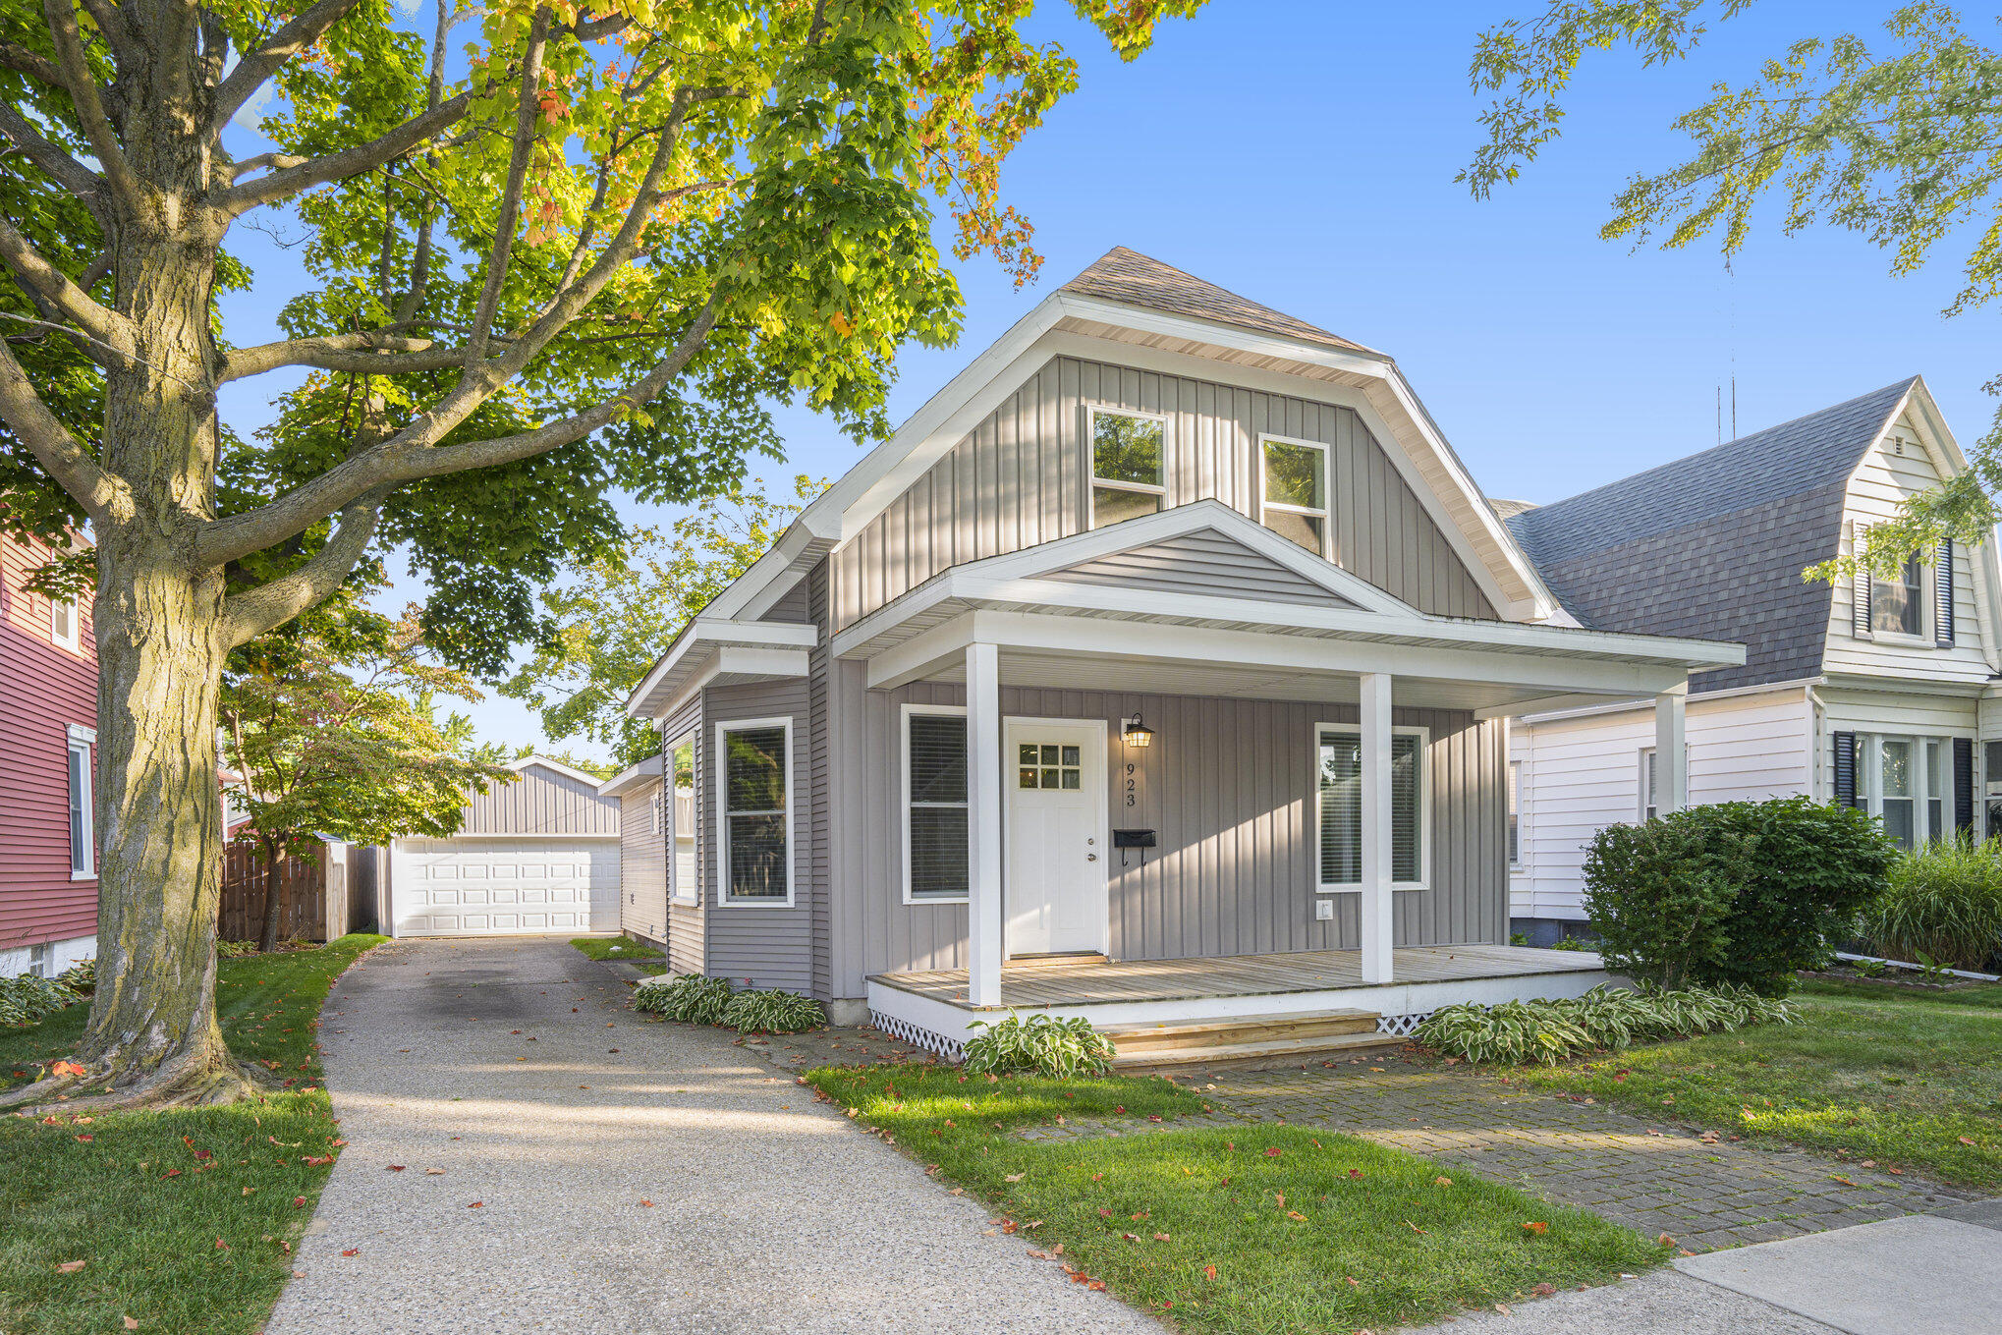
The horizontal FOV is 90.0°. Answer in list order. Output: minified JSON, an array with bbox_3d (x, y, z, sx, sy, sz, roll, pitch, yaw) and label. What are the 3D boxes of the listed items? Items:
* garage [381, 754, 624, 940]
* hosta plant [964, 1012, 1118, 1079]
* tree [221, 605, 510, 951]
[{"bbox_3d":[-10.600,4.200,24.700,6.500,3.900,6.500,1,-6,-12],"label":"garage"},{"bbox_3d":[0.245,2.280,6.170,0.920,0.380,0.640,2,-7,-21],"label":"hosta plant"},{"bbox_3d":[-11.700,2.000,18.000,5.600,6.100,5.200,1,-6,-12],"label":"tree"}]

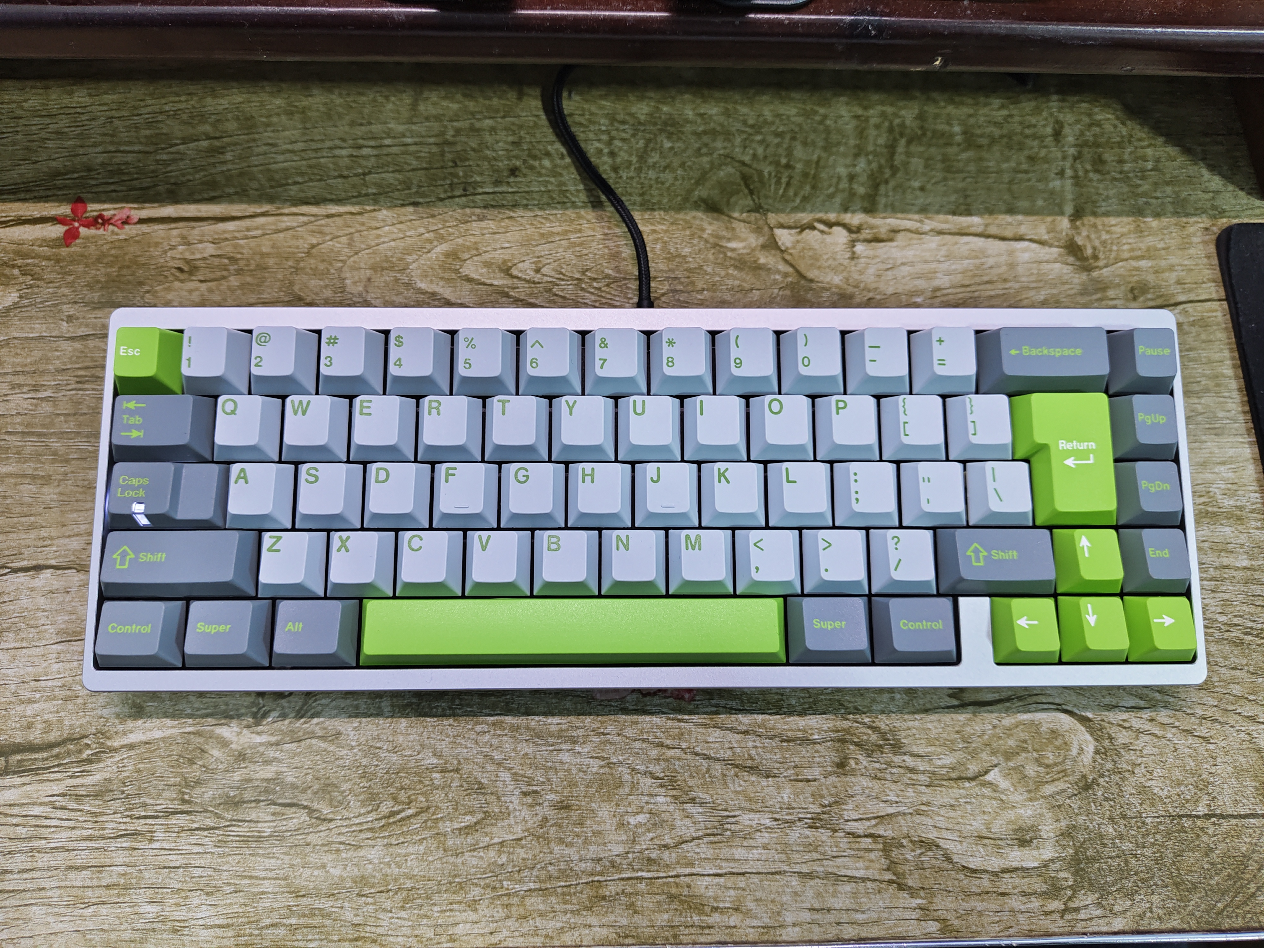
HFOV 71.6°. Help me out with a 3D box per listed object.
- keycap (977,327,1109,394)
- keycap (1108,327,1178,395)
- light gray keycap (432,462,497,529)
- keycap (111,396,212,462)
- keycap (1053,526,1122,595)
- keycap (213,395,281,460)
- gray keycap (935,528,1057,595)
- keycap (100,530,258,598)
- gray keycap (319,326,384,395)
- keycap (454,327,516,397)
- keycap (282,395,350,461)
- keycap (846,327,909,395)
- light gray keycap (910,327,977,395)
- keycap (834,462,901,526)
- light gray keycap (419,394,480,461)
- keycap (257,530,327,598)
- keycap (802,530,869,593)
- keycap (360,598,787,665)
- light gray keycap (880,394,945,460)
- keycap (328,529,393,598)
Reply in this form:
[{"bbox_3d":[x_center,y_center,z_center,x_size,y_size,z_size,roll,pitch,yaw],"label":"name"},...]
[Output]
[{"bbox_3d":[0.119,-0.033,0.251,0.037,0.009,0.018,0,83,-1],"label":"keycap"},{"bbox_3d":[0.148,-0.033,0.252,0.018,0.009,0.018,0,83,-1],"label":"keycap"},{"bbox_3d":[-0.047,0.006,0.245,0.018,0.007,0.018,0,83,-1],"label":"light gray keycap"},{"bbox_3d":[-0.133,-0.013,0.246,0.028,0.007,0.018,0,82,-1],"label":"keycap"},{"bbox_3d":[0.129,0.024,0.245,0.018,0.007,0.018,0,83,-1],"label":"keycap"},{"bbox_3d":[-0.109,-0.013,0.246,0.018,0.007,0.018,0,83,-1],"label":"keycap"},{"bbox_3d":[0.103,0.024,0.245,0.032,0.008,0.018,0,83,-1],"label":"gray keycap"},{"bbox_3d":[-0.126,0.025,0.241,0.042,0.008,0.018,0,82,-1],"label":"keycap"},{"bbox_3d":[-0.081,-0.032,0.248,0.018,0.009,0.018,0,82,-1],"label":"gray keycap"},{"bbox_3d":[-0.043,-0.032,0.249,0.018,0.009,0.018,0,82,-1],"label":"keycap"},{"bbox_3d":[-0.090,-0.013,0.246,0.018,0.007,0.018,0,83,-1],"label":"keycap"},{"bbox_3d":[0.072,-0.032,0.251,0.018,0.009,0.018,0,82,-1],"label":"keycap"},{"bbox_3d":[0.091,-0.032,0.251,0.018,0.009,0.018,0,83,-1],"label":"light gray keycap"},{"bbox_3d":[0.067,0.006,0.247,0.018,0.007,0.018,0,83,-1],"label":"keycap"},{"bbox_3d":[-0.052,-0.013,0.247,0.018,0.007,0.018,0,83,-1],"label":"light gray keycap"},{"bbox_3d":[-0.095,0.025,0.241,0.018,0.008,0.018,0,82,-1],"label":"keycap"},{"bbox_3d":[0.058,0.024,0.244,0.018,0.008,0.018,0,83,-1],"label":"keycap"},{"bbox_3d":[-0.016,0.043,0.240,0.118,0.008,0.018,0,82,-1],"label":"keycap"},{"bbox_3d":[0.081,-0.014,0.249,0.018,0.008,0.018,0,82,-1],"label":"light gray keycap"},{"bbox_3d":[-0.076,0.025,0.242,0.018,0.008,0.018,0,82,-1],"label":"keycap"}]

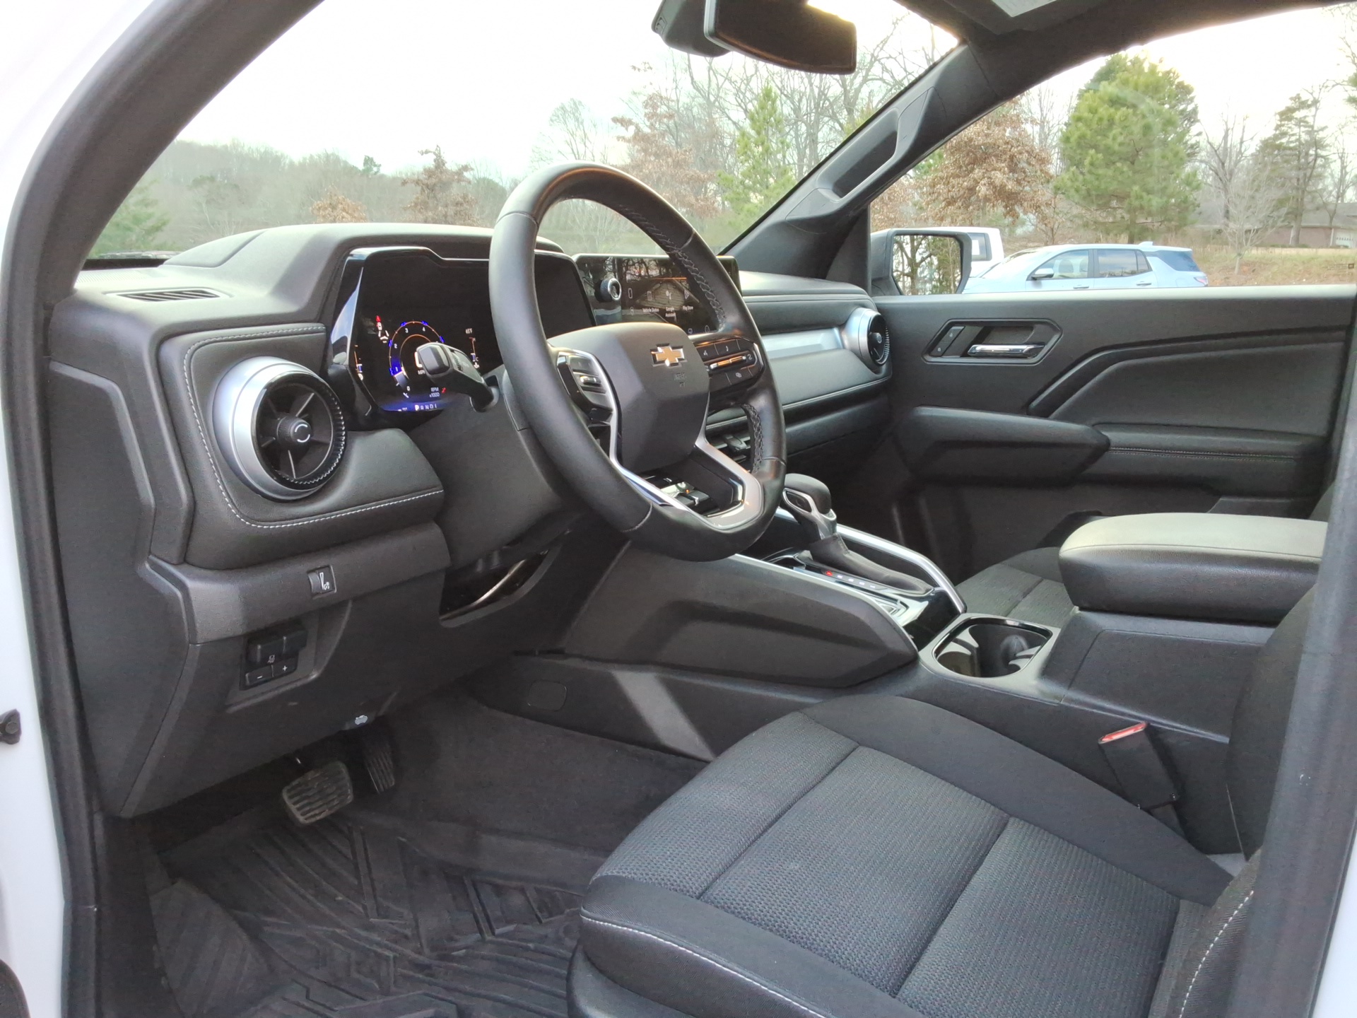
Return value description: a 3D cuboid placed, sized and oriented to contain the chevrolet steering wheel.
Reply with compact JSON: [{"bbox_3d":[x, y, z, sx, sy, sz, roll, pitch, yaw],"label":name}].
[{"bbox_3d":[-0.043,-0.131,0.996,0.100,0.365,0.380,-23,-1,33],"label":"chevrolet steering wheel"}]

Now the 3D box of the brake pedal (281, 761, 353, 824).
[{"bbox_3d":[-0.450,0.356,1.383,0.030,0.060,0.080,-37,-9,32],"label":"brake pedal"}]

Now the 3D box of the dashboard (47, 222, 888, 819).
[{"bbox_3d":[-0.135,-0.110,1.496,0.510,0.520,1.440,4,13,30],"label":"dashboard"}]

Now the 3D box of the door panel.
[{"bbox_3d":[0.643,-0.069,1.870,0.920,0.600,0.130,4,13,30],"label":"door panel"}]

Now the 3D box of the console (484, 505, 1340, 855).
[{"bbox_3d":[0.257,0.125,1.313,1.000,0.340,0.320,4,13,30],"label":"console"}]

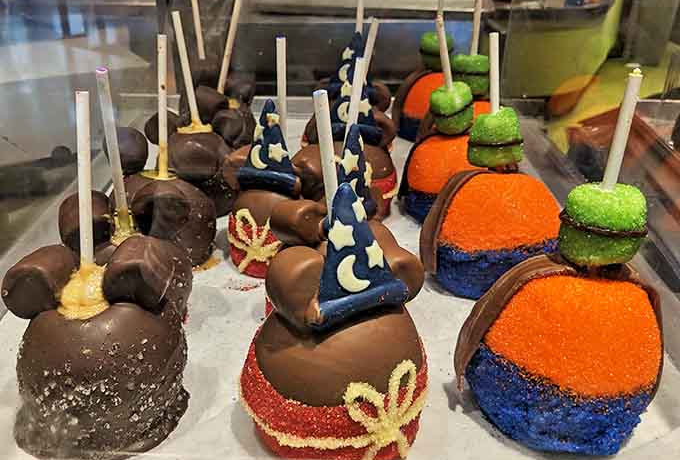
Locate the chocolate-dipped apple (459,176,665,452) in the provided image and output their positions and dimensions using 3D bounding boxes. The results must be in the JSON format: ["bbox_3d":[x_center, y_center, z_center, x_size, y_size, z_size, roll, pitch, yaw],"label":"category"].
[{"bbox_3d":[0.109,0.039,0.256,0.096,0.134,0.092,2,27,4],"label":"chocolate-dipped apple"}]

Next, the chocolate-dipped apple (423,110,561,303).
[{"bbox_3d":[0.107,-0.019,0.368,0.096,0.130,0.092,-1,27,-3],"label":"chocolate-dipped apple"}]

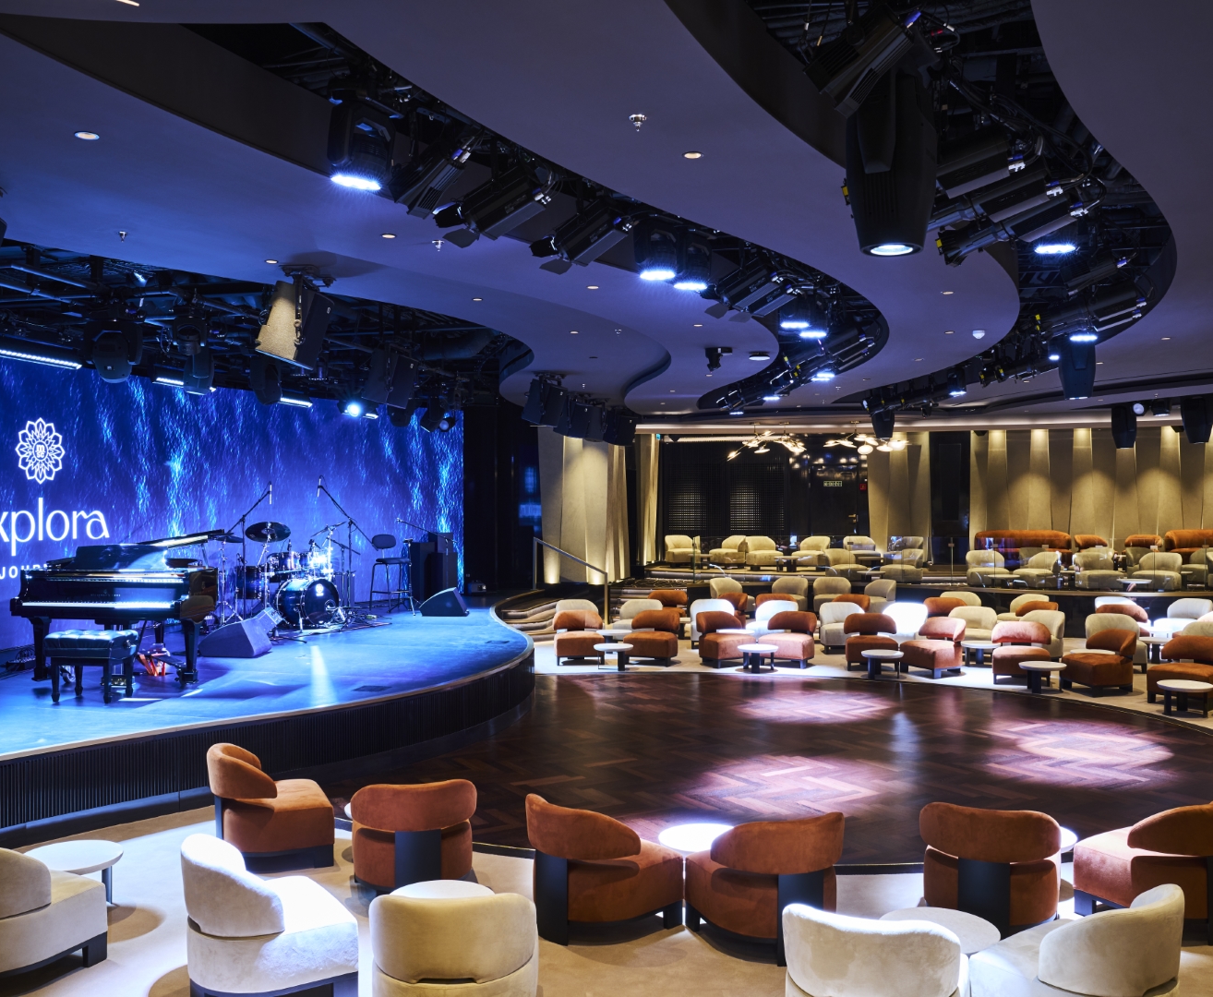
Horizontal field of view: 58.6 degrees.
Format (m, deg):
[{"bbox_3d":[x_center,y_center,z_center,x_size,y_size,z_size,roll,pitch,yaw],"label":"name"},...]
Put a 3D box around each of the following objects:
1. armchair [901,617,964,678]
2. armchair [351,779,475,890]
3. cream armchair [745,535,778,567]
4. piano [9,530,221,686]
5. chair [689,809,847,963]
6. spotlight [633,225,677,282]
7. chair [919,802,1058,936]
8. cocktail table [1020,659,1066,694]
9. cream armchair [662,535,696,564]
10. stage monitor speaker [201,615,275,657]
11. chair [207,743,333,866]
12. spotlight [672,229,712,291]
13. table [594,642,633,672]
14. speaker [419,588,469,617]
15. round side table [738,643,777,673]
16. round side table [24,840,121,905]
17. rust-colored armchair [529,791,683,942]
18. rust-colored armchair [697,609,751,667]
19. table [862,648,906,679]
[{"bbox_3d":[4.230,1.889,13.800,0.670,0.700,0.670,0,0,-28],"label":"armchair"},{"bbox_3d":[-1.084,1.870,6.085,0.680,0.700,0.690,0,0,-15],"label":"armchair"},{"bbox_3d":[3.404,1.174,23.285,0.671,0.706,0.691,0,0,-22],"label":"cream armchair"},{"bbox_3d":[-4.050,0.952,9.720,1.500,1.340,2.000,0,0,4],"label":"piano"},{"bbox_3d":[0.816,1.853,5.370,0.670,0.700,0.670,0,0,-20],"label":"chair"},{"bbox_3d":[0.312,-1.599,6.956,0.296,0.355,0.266,0,0,0],"label":"spotlight"},{"bbox_3d":[1.987,1.870,5.590,0.680,0.700,0.690,0,0,25],"label":"chair"},{"bbox_3d":[5.045,2.075,12.479,0.524,0.289,0.524,0,0,0],"label":"cocktail table"},{"bbox_3d":[1.700,1.180,24.400,0.770,0.700,0.750,0,0,-23],"label":"cream armchair"},{"bbox_3d":[-3.795,1.424,11.120,0.555,0.355,0.550,0,0,5],"label":"stage monitor speaker"},{"bbox_3d":[-2.086,1.870,6.683,0.690,0.700,0.680,0,0,-24],"label":"chair"},{"bbox_3d":[0.687,-1.970,8.900,0.330,0.470,0.310,0,0,0],"label":"spotlight"},{"bbox_3d":[0.100,2.086,14.200,0.530,0.310,0.530,0,0,0],"label":"table"},{"bbox_3d":[-2.210,1.425,14.850,0.650,0.390,0.550,0,0,2],"label":"speaker"},{"bbox_3d":[1.966,2.075,13.946,0.524,0.289,0.524,0,0,0],"label":"round side table"},{"bbox_3d":[-2.898,2.075,5.831,0.524,0.289,0.524,0,0,0],"label":"round side table"},{"bbox_3d":[-0.060,1.870,5.641,0.690,0.700,0.680,0,0,-42],"label":"rust-colored armchair"},{"bbox_3d":[1.573,1.875,14.514,0.666,0.691,0.651,0,0,-32],"label":"rust-colored armchair"},{"bbox_3d":[3.477,2.083,13.550,0.530,0.310,0.530,0,0,0],"label":"table"}]

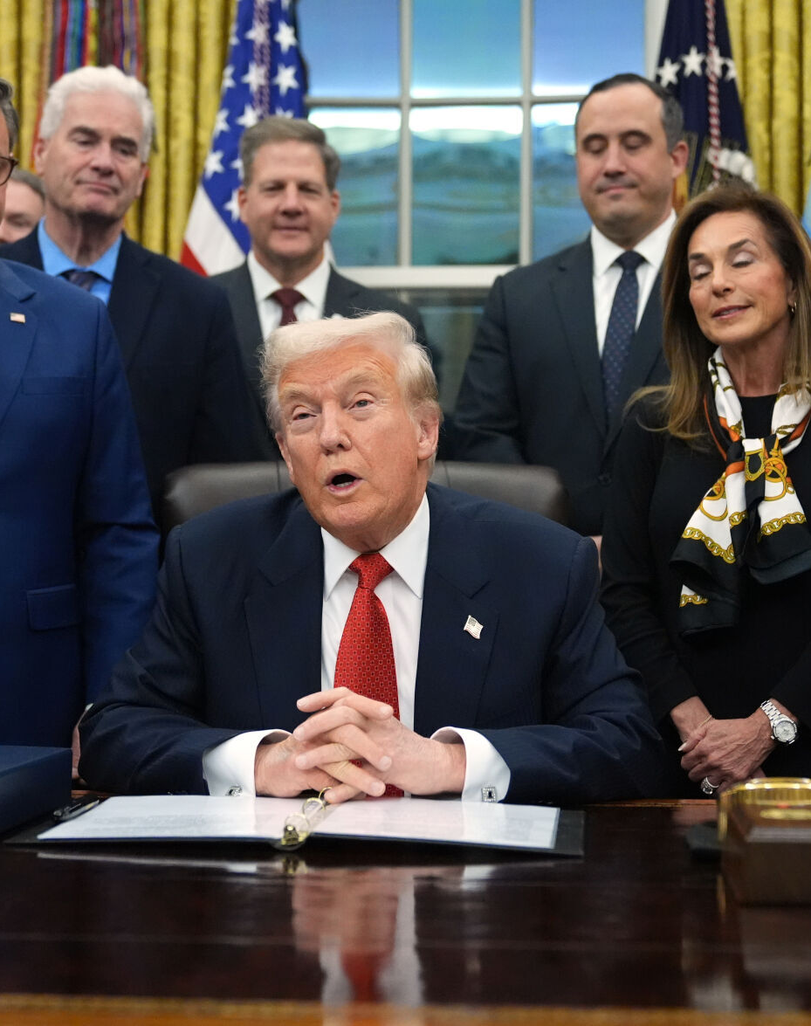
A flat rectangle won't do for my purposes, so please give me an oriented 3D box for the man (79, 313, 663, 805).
[{"bbox_3d":[-0.042,0.461,2.209,0.660,1.370,0.720,0,-1,2],"label":"man"}]

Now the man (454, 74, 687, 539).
[{"bbox_3d":[0.354,0.251,2.895,0.540,1.830,0.380,0,-1,12],"label":"man"}]

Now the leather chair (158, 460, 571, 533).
[{"bbox_3d":[-0.058,0.540,2.347,0.670,1.220,0.740,0,-1,2],"label":"leather chair"}]

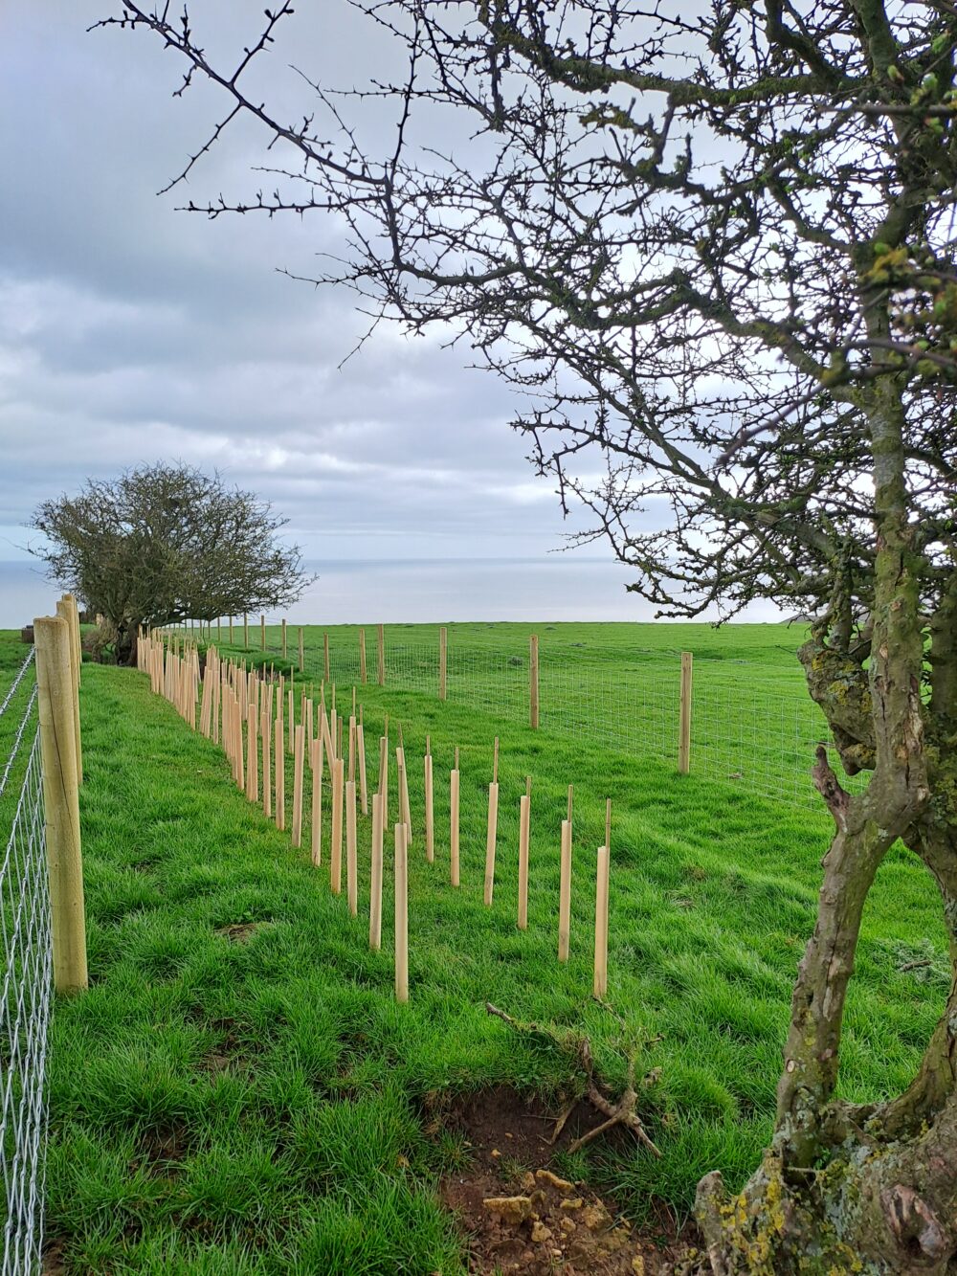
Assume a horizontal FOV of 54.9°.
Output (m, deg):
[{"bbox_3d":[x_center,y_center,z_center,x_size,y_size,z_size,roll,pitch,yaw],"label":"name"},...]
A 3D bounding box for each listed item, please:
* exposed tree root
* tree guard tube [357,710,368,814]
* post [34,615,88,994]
[{"bbox_3d":[0.284,1.340,2.780,0.500,0.250,0.480,0,5,0],"label":"exposed tree root"},{"bbox_3d":[-0.767,0.841,6.124,0.046,0.677,0.046,-2,5,0],"label":"tree guard tube"},{"bbox_3d":[-1.321,0.536,2.920,0.104,1.200,0.104,-1,5,0],"label":"post"}]

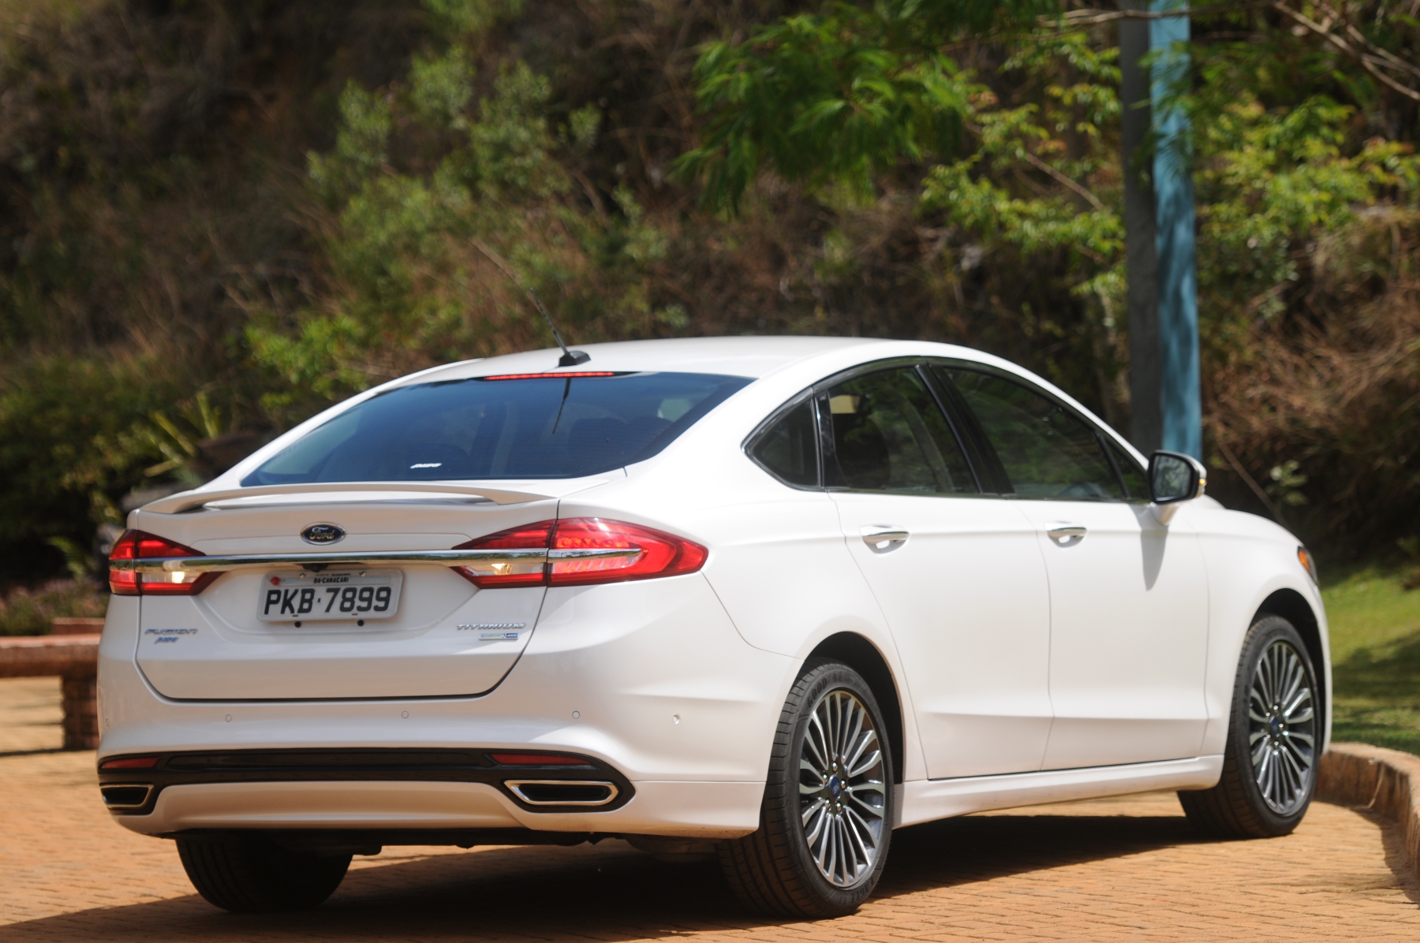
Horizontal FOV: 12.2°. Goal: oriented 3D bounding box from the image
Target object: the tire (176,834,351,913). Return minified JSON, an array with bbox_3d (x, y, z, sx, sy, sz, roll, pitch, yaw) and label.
[{"bbox_3d":[-1.173,0.837,17.570,0.235,0.660,0.665,-2,0,28],"label":"tire"}]

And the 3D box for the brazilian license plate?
[{"bbox_3d":[-0.938,0.307,16.330,0.400,0.130,0.015,-2,-21,28],"label":"brazilian license plate"}]

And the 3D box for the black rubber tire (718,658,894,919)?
[{"bbox_3d":[0.235,0.800,16.835,0.235,0.660,0.665,-2,0,28],"label":"black rubber tire"}]

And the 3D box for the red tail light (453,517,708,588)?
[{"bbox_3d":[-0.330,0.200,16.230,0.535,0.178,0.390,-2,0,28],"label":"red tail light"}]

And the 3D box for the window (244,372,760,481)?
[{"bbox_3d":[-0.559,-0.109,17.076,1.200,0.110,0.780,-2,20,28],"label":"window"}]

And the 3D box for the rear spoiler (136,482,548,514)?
[{"bbox_3d":[-0.895,0.060,16.426,1.210,0.070,0.180,-2,0,28],"label":"rear spoiler"}]

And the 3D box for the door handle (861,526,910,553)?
[{"bbox_3d":[0.449,0.176,17.048,0.055,0.066,0.250,-2,0,28],"label":"door handle"}]

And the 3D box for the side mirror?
[{"bbox_3d":[1.313,0.011,18.556,0.180,0.160,0.120,-2,0,28],"label":"side mirror"}]

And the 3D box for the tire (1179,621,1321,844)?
[{"bbox_3d":[1.558,0.744,19.358,0.235,0.660,0.665,-2,0,28],"label":"tire"}]

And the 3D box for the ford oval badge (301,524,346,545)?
[{"bbox_3d":[-0.956,0.155,16.304,0.130,0.057,0.015,-2,-11,28],"label":"ford oval badge"}]

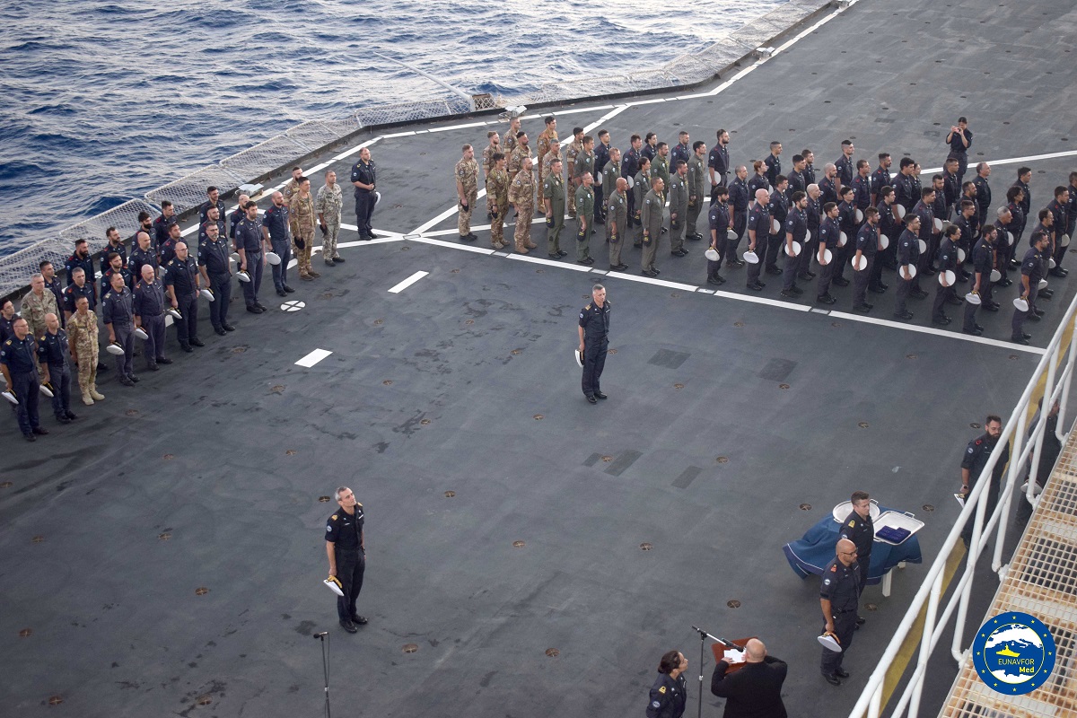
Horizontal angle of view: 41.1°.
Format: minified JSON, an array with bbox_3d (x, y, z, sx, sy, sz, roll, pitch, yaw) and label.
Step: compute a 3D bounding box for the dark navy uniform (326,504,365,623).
[{"bbox_3d":[-2.118,2.311,15.887,0.310,1.502,0.490,17,31,31],"label":"dark navy uniform"}]

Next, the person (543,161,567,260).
[{"bbox_3d":[0.309,-2.694,25.665,0.330,1.807,0.510,14,30,27],"label":"person"}]

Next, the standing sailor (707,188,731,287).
[{"bbox_3d":[3.113,-2.147,24.750,0.330,1.754,0.510,14,30,27],"label":"standing sailor"}]

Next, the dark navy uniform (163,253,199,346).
[{"bbox_3d":[-5.541,-0.905,22.693,0.340,1.512,0.530,13,29,25],"label":"dark navy uniform"}]

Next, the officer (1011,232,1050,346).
[{"bbox_3d":[7.679,-1.125,22.412,0.330,1.798,0.510,14,30,27],"label":"officer"}]

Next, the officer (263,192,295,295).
[{"bbox_3d":[-4.386,-1.953,24.218,0.330,1.805,0.510,16,31,30],"label":"officer"}]

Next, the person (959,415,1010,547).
[{"bbox_3d":[5.355,1.505,17.267,0.540,1.820,0.360,-12,28,-23],"label":"person"}]

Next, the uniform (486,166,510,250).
[{"bbox_3d":[-0.721,-2.806,26.480,0.340,1.557,0.530,13,29,25],"label":"uniform"}]

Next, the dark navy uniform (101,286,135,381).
[{"bbox_3d":[-6.229,-0.355,21.410,0.310,1.466,0.490,14,30,27],"label":"dark navy uniform"}]

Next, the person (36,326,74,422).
[{"bbox_3d":[-6.918,0.183,20.556,0.330,1.408,0.510,16,31,30],"label":"person"}]

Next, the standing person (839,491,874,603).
[{"bbox_3d":[3.536,2.214,15.992,0.340,1.730,0.500,22,34,38],"label":"standing person"}]

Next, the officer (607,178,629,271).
[{"bbox_3d":[1.413,-2.381,25.154,0.320,1.707,0.490,11,29,22],"label":"officer"}]

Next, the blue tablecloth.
[{"bbox_3d":[3.695,2.173,16.728,1.350,0.500,1.000,13,29,26],"label":"blue tablecloth"}]

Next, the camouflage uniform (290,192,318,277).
[{"bbox_3d":[-4.126,-2.221,25.342,0.340,1.561,0.530,13,29,25],"label":"camouflage uniform"}]

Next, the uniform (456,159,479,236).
[{"bbox_3d":[-1.348,-3.035,26.965,0.340,1.565,0.530,13,29,25],"label":"uniform"}]

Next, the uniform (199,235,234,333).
[{"bbox_3d":[-5.146,-1.199,23.032,0.310,1.515,0.490,17,31,31],"label":"uniform"}]

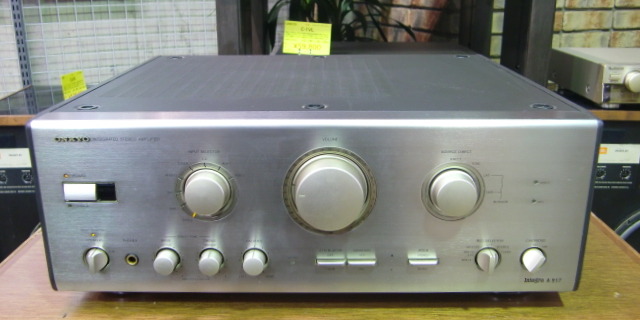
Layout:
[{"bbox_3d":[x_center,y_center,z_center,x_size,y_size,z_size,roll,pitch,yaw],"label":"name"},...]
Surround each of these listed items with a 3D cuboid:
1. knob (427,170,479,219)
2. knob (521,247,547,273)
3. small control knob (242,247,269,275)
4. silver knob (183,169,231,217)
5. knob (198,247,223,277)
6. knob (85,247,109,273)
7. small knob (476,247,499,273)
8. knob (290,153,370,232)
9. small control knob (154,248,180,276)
[{"bbox_3d":[0.110,0.029,0.497,0.038,0.038,0.015,0,18,1],"label":"knob"},{"bbox_3d":[0.182,0.086,0.516,0.019,0.019,0.011,0,18,1],"label":"knob"},{"bbox_3d":[-0.056,0.088,0.518,0.018,0.018,0.014,0,18,1],"label":"small control knob"},{"bbox_3d":[-0.094,0.029,0.500,0.038,0.038,0.015,0,18,1],"label":"silver knob"},{"bbox_3d":[-0.093,0.088,0.519,0.018,0.018,0.014,0,18,1],"label":"knob"},{"bbox_3d":[-0.193,0.087,0.522,0.019,0.019,0.011,0,18,1],"label":"knob"},{"bbox_3d":[0.144,0.086,0.517,0.019,0.019,0.011,0,18,1],"label":"small knob"},{"bbox_3d":[0.009,0.029,0.496,0.062,0.062,0.020,0,18,1],"label":"knob"},{"bbox_3d":[-0.131,0.088,0.520,0.018,0.018,0.014,0,18,1],"label":"small control knob"}]

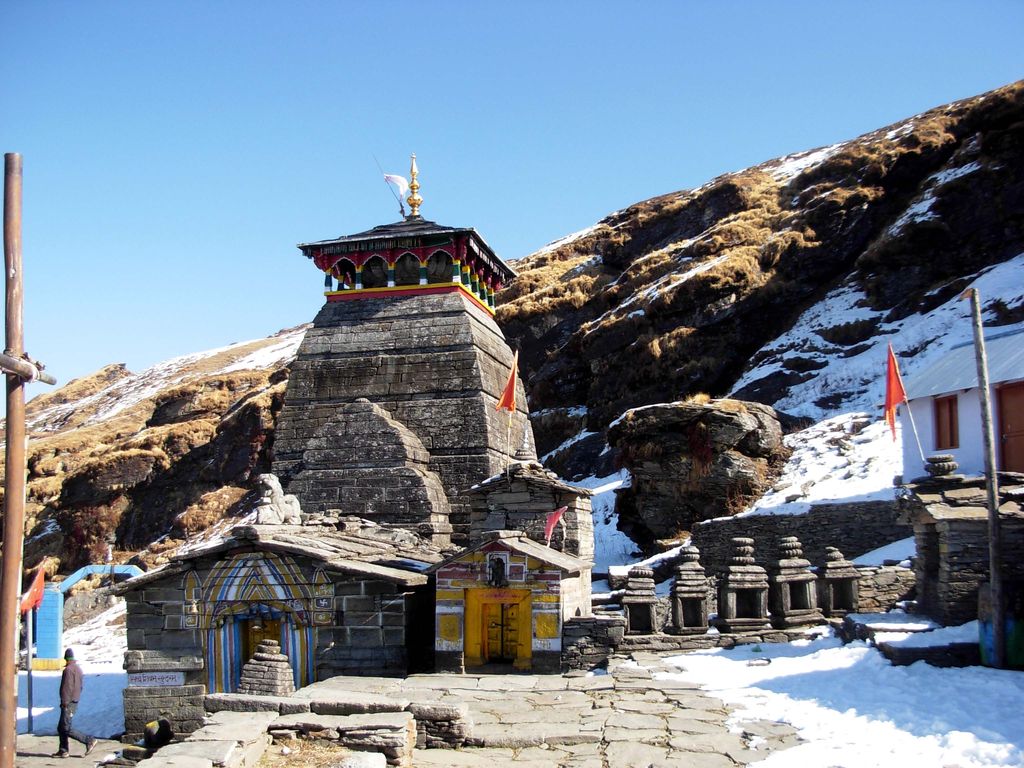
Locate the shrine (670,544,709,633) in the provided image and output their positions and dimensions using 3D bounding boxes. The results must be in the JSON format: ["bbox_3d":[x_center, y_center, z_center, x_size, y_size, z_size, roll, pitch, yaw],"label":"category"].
[{"bbox_3d":[3.277,3.825,20.900,0.604,1.580,0.543,0,-6,-11],"label":"shrine"}]

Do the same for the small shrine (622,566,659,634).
[{"bbox_3d":[2.372,3.978,20.700,0.556,1.203,0.445,0,-6,-4],"label":"small shrine"}]

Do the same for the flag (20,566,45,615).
[{"bbox_3d":[-8.079,3.472,18.900,0.440,0.820,0.120,0,-6,-11],"label":"flag"}]

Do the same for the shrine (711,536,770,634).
[{"bbox_3d":[4.349,3.787,21.300,0.868,1.727,0.781,0,-6,-10],"label":"shrine"}]

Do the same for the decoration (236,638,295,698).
[{"bbox_3d":[-3.749,4.327,17.200,0.748,0.777,0.710,-2,-6,13],"label":"decoration"}]

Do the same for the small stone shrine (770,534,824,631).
[{"bbox_3d":[5.535,3.836,21.900,0.822,1.703,0.739,1,-7,-17],"label":"small stone shrine"}]

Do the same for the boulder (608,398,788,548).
[{"bbox_3d":[4.363,2.141,26.300,4.100,3.600,3.600,-1,-6,0],"label":"boulder"}]

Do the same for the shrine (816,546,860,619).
[{"bbox_3d":[6.529,3.950,22.500,0.696,1.364,0.627,0,-6,-11],"label":"shrine"}]

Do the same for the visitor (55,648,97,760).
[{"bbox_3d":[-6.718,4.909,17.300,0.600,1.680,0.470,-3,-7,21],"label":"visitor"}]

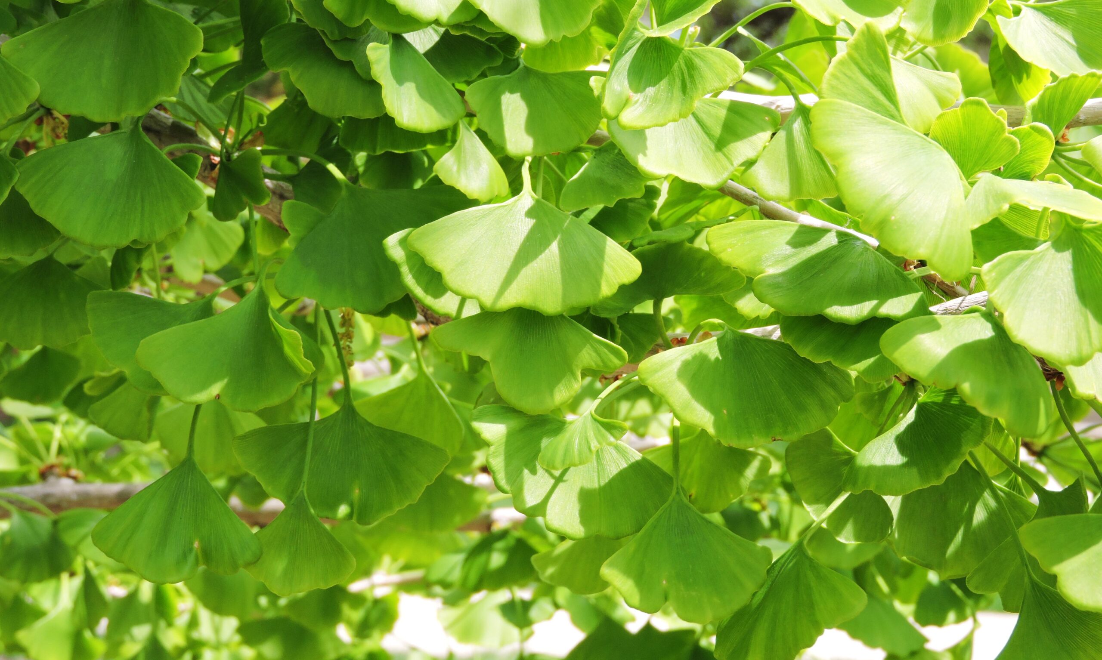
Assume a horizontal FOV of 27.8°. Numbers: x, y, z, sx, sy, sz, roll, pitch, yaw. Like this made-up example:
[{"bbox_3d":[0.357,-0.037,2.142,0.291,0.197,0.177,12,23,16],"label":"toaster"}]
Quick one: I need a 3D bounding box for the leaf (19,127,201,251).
[{"bbox_3d":[-0.151,-0.048,0.761,0.064,0.041,0.018,6,-28,0],"label":"leaf"}]

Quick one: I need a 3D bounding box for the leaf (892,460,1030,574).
[{"bbox_3d":[0.144,0.066,0.776,0.050,0.041,0.016,5,-20,0],"label":"leaf"}]

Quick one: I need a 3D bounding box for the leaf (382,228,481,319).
[{"bbox_3d":[-0.033,-0.020,0.755,0.050,0.029,0.016,12,-28,0],"label":"leaf"}]

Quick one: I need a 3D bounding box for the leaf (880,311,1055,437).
[{"bbox_3d":[0.138,0.015,0.740,0.062,0.034,0.020,22,-38,0],"label":"leaf"}]

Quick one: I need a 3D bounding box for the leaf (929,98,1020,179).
[{"bbox_3d":[0.146,-0.066,0.771,0.032,0.029,0.012,2,-15,0],"label":"leaf"}]

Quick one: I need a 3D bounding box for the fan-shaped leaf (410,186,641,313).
[{"bbox_3d":[-0.009,-0.026,0.730,0.076,0.041,0.020,1,-32,0],"label":"fan-shaped leaf"}]

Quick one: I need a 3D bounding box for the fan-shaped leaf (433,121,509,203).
[{"bbox_3d":[-0.027,-0.056,0.745,0.023,0.025,0.015,-12,-20,15],"label":"fan-shaped leaf"}]

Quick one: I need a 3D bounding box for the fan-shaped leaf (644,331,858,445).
[{"bbox_3d":[0.064,0.020,0.735,0.071,0.037,0.020,5,-30,0],"label":"fan-shaped leaf"}]

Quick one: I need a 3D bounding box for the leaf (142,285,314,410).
[{"bbox_3d":[-0.108,0.006,0.740,0.059,0.040,0.022,6,-20,0],"label":"leaf"}]

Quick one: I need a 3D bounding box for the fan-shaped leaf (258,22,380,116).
[{"bbox_3d":[-0.076,-0.090,0.781,0.054,0.034,0.017,15,-30,0],"label":"fan-shaped leaf"}]

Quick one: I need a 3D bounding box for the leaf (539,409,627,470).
[{"bbox_3d":[0.010,0.036,0.735,0.027,0.021,0.012,13,-30,0],"label":"leaf"}]

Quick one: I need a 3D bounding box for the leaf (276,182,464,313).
[{"bbox_3d":[-0.061,-0.028,0.770,0.068,0.043,0.020,-14,-25,0],"label":"leaf"}]

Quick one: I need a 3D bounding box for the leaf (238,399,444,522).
[{"bbox_3d":[-0.070,0.044,0.750,0.072,0.040,0.016,0,-15,0],"label":"leaf"}]

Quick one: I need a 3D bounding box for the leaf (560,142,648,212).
[{"bbox_3d":[0.019,-0.054,0.781,0.034,0.023,0.012,-12,-28,0],"label":"leaf"}]

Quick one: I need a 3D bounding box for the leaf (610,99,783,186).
[{"bbox_3d":[0.050,-0.065,0.770,0.057,0.033,0.018,3,-38,0],"label":"leaf"}]

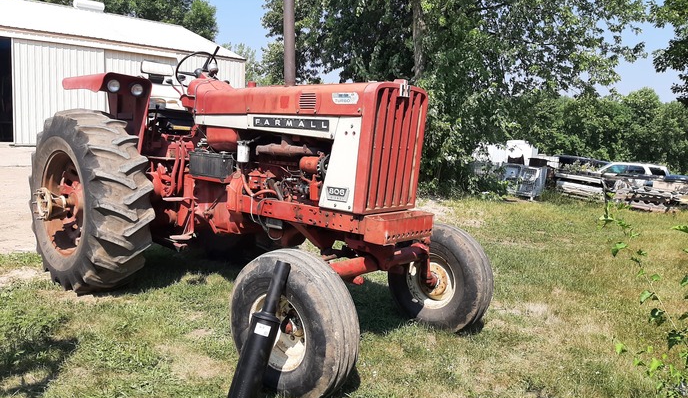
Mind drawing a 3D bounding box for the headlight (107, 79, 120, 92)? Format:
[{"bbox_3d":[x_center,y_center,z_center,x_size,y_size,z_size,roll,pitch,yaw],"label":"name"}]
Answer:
[{"bbox_3d":[-1.958,-0.958,4.365,0.075,0.118,0.118,9,9,41],"label":"headlight"}]

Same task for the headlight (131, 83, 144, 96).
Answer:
[{"bbox_3d":[-1.823,-0.958,4.527,0.075,0.118,0.118,9,9,41],"label":"headlight"}]

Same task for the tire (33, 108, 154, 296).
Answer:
[{"bbox_3d":[-2.401,0.034,4.848,1.720,1.710,0.480,9,9,41],"label":"tire"}]

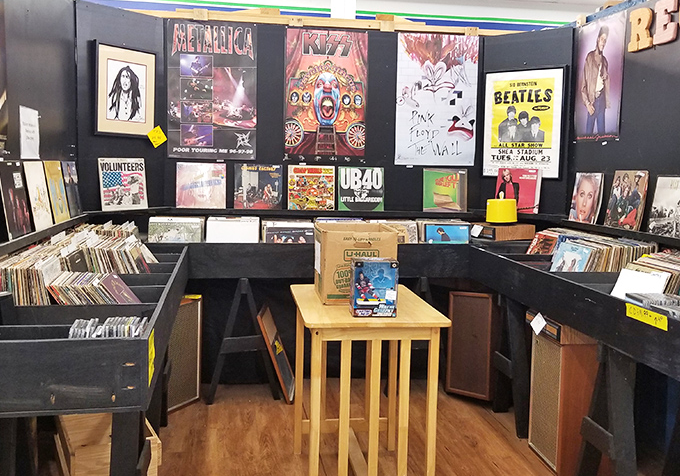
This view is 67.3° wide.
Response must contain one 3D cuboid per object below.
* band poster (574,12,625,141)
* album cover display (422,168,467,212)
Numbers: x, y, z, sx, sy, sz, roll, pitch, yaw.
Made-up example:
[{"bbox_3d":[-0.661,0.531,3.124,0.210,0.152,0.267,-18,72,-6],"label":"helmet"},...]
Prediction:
[{"bbox_3d":[1.563,-0.944,3.070,0.010,0.690,0.390,-1,6,-12],"label":"band poster"},{"bbox_3d":[0.740,-0.330,3.580,0.315,0.315,0.012,1,-4,-7],"label":"album cover display"}]

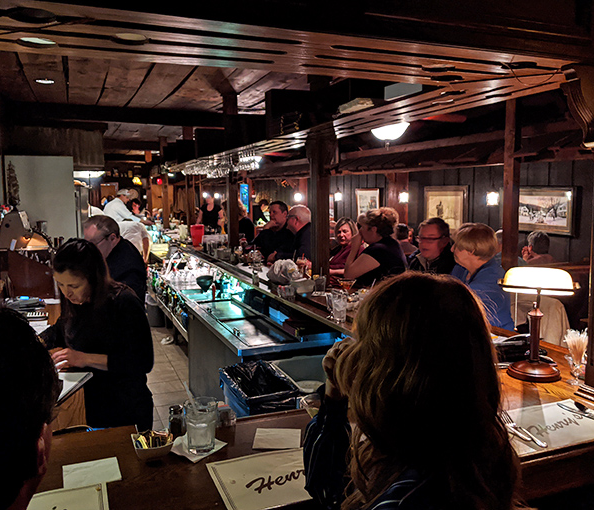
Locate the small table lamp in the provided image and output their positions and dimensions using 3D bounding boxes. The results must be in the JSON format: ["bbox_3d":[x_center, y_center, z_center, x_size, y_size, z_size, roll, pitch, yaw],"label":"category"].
[{"bbox_3d":[0.857,0.236,1.870,0.290,0.381,0.195,2,6,14],"label":"small table lamp"}]

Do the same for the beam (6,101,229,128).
[{"bbox_3d":[-1.795,-1.460,5.579,2.400,0.180,0.150,-2,7,-23],"label":"beam"}]

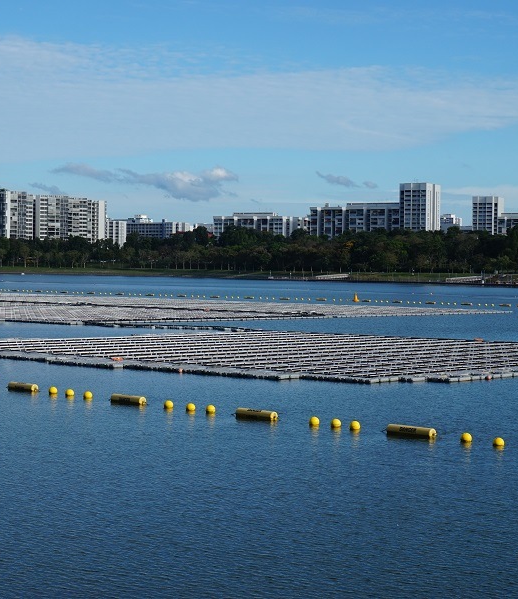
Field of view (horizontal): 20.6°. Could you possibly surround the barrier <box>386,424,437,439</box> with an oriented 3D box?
[{"bbox_3d":[5.970,5.190,55.798,0.433,0.433,2.131,-1,2,-44],"label":"barrier"}]

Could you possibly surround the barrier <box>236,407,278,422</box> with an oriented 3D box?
[{"bbox_3d":[-0.097,5.009,61.747,0.433,0.433,2.131,-1,2,-44],"label":"barrier"}]

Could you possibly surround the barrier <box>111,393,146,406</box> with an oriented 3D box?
[{"bbox_3d":[-6.257,4.814,68.263,0.433,0.433,2.131,-1,2,-44],"label":"barrier"}]

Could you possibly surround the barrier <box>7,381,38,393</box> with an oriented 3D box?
[{"bbox_3d":[-12.412,4.617,74.879,0.433,0.433,2.131,-1,2,-44],"label":"barrier"}]

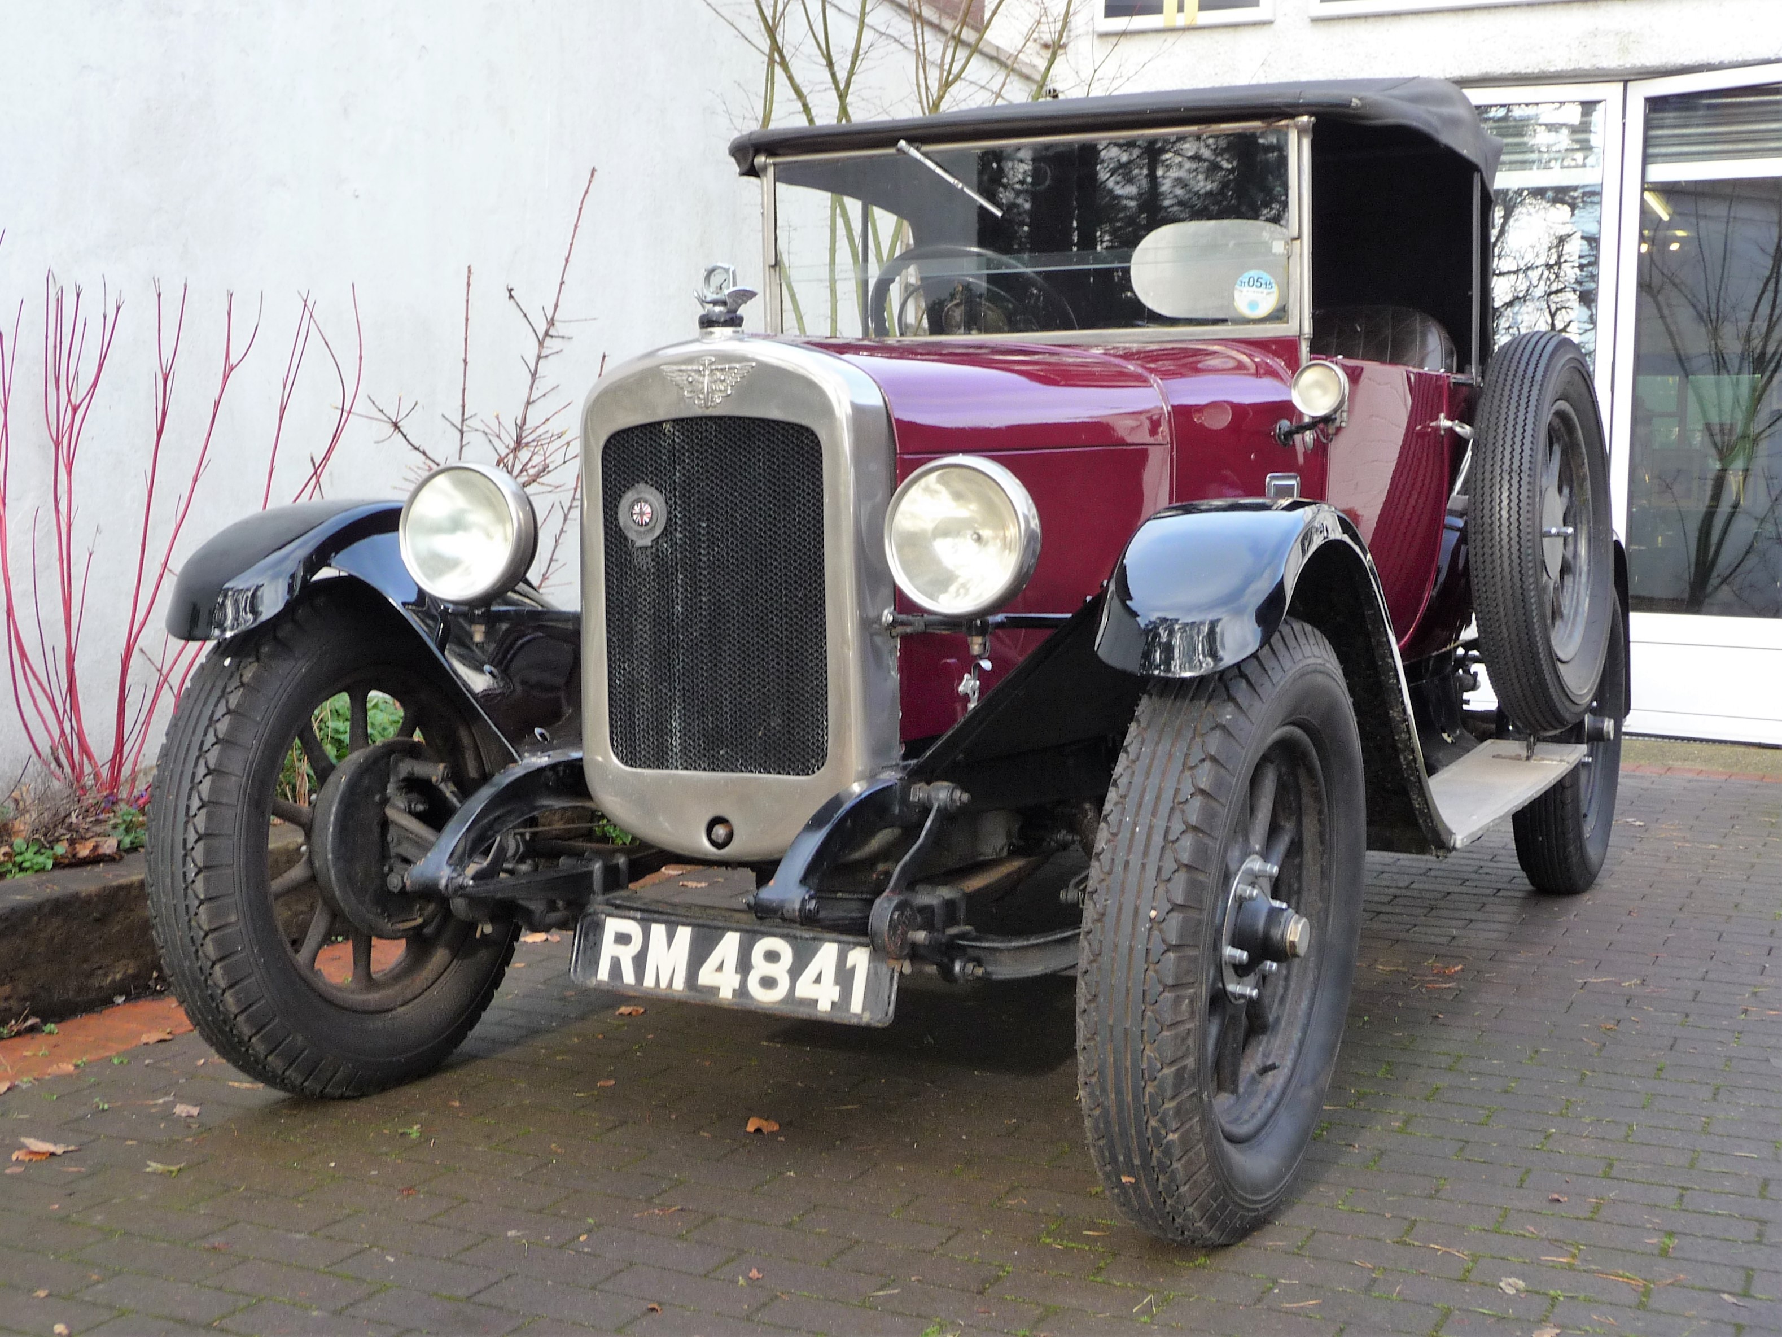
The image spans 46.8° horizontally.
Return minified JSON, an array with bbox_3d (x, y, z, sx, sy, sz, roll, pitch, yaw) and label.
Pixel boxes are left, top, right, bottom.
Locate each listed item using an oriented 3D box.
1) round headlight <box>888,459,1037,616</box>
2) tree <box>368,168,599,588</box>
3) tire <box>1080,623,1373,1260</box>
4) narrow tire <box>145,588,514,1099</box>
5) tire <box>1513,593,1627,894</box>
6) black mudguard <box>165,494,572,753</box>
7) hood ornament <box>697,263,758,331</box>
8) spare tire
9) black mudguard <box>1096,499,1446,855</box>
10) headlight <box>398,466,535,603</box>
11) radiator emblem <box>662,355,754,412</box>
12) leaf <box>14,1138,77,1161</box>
[{"bbox_3d":[0.112,-0.171,2.643,0.196,0.198,0.155,2,4,26],"label":"round headlight"},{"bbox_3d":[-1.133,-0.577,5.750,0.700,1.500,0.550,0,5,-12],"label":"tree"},{"bbox_3d":[0.438,0.324,2.604,0.158,0.800,0.800,6,6,26],"label":"tire"},{"bbox_3d":[-0.831,0.265,3.224,0.158,0.800,0.800,0,3,27],"label":"narrow tire"},{"bbox_3d":[1.696,0.166,5.101,0.155,0.785,0.785,2,4,26],"label":"tire"},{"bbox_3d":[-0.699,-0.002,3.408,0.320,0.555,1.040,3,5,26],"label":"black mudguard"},{"bbox_3d":[-0.229,-0.508,2.810,0.095,0.092,0.058,2,4,26],"label":"hood ornament"},{"bbox_3d":[1.319,-0.268,4.152,0.148,0.800,0.800,-1,3,29],"label":"spare tire"},{"bbox_3d":[0.544,0.064,2.829,0.285,0.575,1.090,3,5,26],"label":"black mudguard"},{"bbox_3d":[-0.587,-0.196,2.990,0.196,0.198,0.155,2,4,26],"label":"headlight"},{"bbox_3d":[-0.247,-0.385,2.782,0.147,0.073,0.012,2,4,26],"label":"radiator emblem"},{"bbox_3d":[-1.195,0.678,2.905,0.090,0.026,0.060,0,4,-6],"label":"leaf"}]

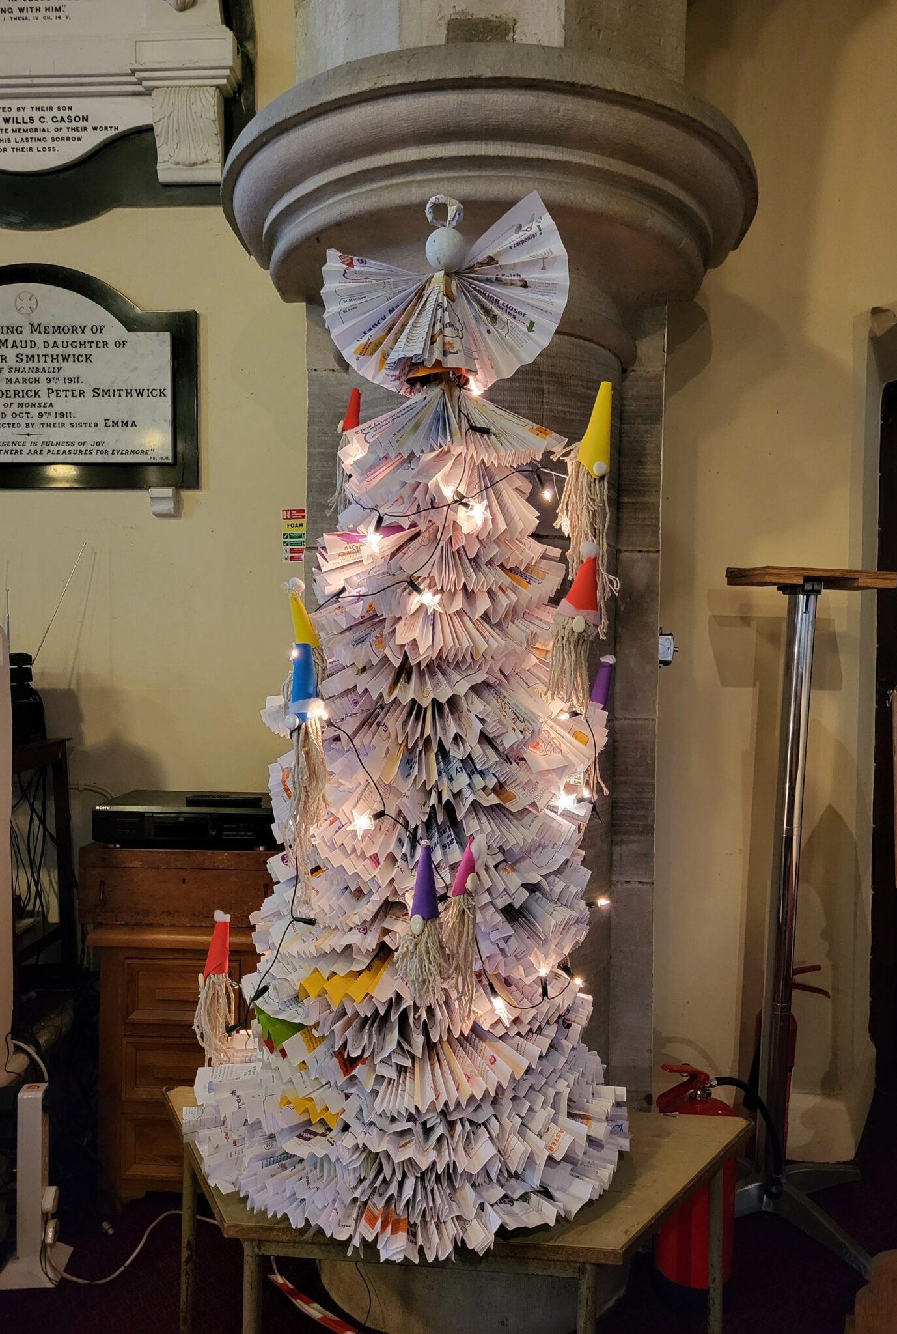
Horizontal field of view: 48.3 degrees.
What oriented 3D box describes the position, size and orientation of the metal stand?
[{"bbox_3d":[0.749,0.524,2.303,0.510,1.440,0.510,1,1,-3],"label":"metal stand"}]

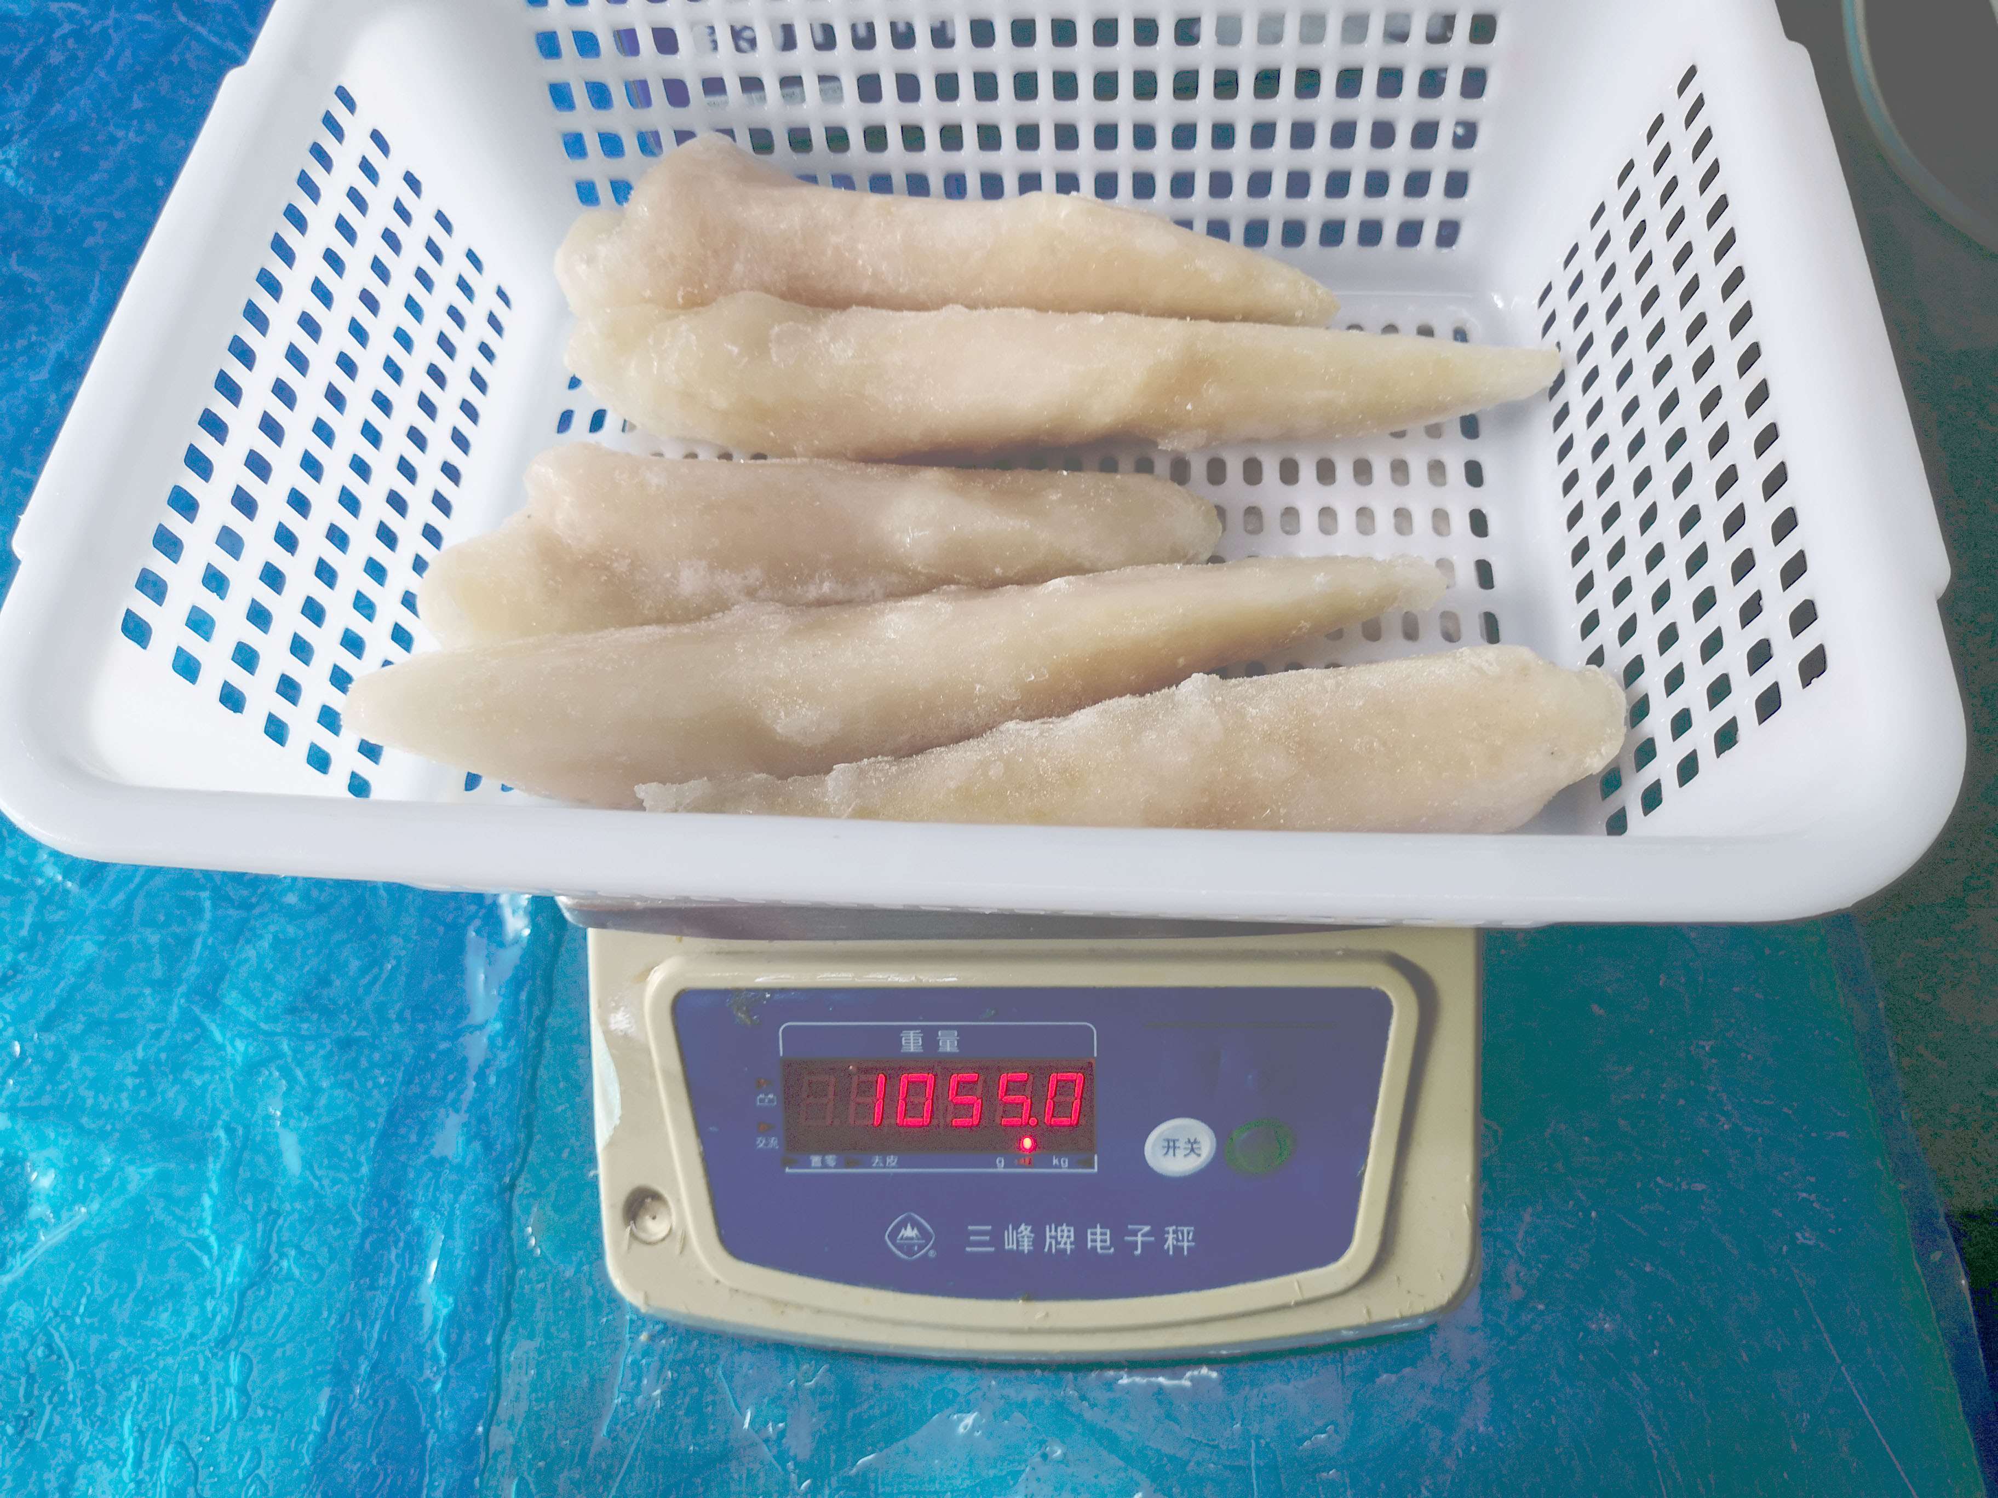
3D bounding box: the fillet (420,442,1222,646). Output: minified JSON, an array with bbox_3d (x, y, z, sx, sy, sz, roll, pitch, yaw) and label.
[{"bbox_3d":[-0.047,-0.056,0.412,0.215,0.039,0.053,-3,61,3],"label":"fillet"}]

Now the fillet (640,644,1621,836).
[{"bbox_3d":[0.025,0.006,0.372,0.242,0.039,0.049,-3,61,3],"label":"fillet"}]

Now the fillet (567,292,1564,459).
[{"bbox_3d":[0.013,-0.105,0.436,0.286,0.036,0.046,1,61,5],"label":"fillet"}]

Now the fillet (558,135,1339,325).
[{"bbox_3d":[-0.018,-0.143,0.450,0.236,0.053,0.042,4,62,7],"label":"fillet"}]

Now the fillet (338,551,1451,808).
[{"bbox_3d":[-0.023,-0.025,0.392,0.278,0.040,0.047,-6,61,1],"label":"fillet"}]

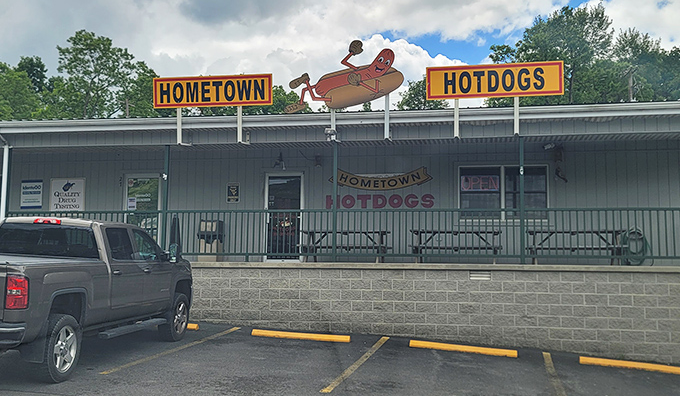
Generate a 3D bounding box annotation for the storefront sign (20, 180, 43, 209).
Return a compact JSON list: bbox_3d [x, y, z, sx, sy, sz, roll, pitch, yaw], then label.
[{"bbox_3d":[-7.557,-0.074,12.060,0.585,0.705,0.040,0,-4,7],"label":"storefront sign"}]

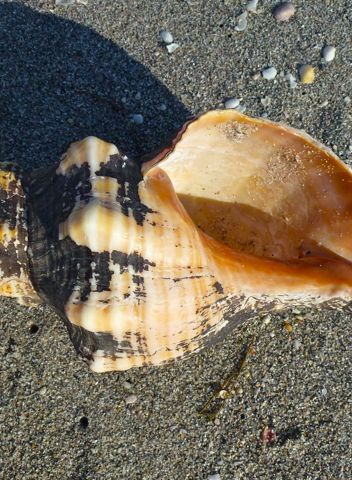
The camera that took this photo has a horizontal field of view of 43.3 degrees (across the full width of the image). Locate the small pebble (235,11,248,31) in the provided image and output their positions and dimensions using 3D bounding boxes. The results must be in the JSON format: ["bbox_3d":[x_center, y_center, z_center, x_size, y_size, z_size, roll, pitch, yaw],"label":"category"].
[{"bbox_3d":[0.055,-0.183,0.369,0.009,0.006,0.020,18,78,4],"label":"small pebble"}]

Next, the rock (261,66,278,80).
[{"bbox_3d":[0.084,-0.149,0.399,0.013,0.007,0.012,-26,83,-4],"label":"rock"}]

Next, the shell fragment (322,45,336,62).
[{"bbox_3d":[0.125,-0.152,0.361,0.010,0.008,0.015,9,77,2],"label":"shell fragment"}]

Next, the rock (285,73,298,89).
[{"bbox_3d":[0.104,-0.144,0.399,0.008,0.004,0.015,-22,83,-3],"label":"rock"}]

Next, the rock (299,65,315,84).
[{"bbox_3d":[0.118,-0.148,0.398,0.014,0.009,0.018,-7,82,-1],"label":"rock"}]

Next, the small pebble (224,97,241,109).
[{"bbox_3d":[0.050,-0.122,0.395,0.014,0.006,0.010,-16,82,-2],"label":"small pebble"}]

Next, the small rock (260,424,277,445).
[{"bbox_3d":[0.061,0.130,0.296,0.009,0.007,0.011,-3,77,-1],"label":"small rock"}]

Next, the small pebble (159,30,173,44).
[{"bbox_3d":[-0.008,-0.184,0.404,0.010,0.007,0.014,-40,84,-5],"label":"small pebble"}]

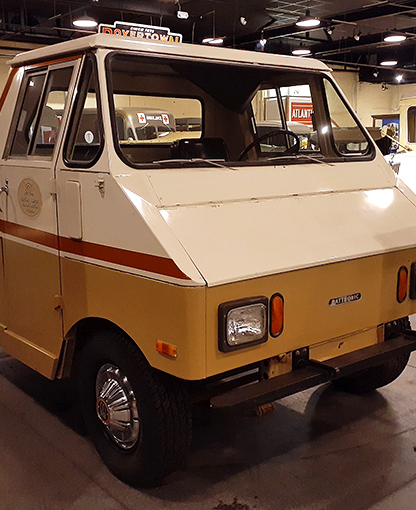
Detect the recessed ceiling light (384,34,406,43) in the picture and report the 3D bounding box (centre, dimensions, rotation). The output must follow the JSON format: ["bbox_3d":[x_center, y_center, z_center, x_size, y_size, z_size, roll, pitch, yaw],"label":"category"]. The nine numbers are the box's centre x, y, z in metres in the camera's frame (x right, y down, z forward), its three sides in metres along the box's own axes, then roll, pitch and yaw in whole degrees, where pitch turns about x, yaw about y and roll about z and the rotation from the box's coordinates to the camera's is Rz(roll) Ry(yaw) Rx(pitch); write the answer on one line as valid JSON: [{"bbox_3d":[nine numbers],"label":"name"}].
[{"bbox_3d":[3.864,-4.479,10.926,0.410,0.120,0.410,0,11,0],"label":"recessed ceiling light"}]

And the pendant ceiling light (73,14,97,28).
[{"bbox_3d":[-2.147,-4.144,9.323,0.410,0.180,0.410,0,11,0],"label":"pendant ceiling light"}]

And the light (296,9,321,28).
[{"bbox_3d":[1.792,-4.236,9.438,0.410,0.250,0.410,0,11,0],"label":"light"}]

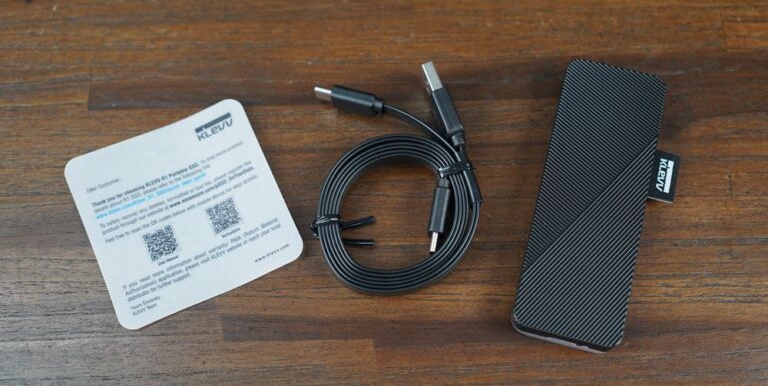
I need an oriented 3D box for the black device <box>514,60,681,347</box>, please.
[{"bbox_3d":[0.088,0.004,0.348,0.050,0.013,0.121,14,68,6],"label":"black device"}]

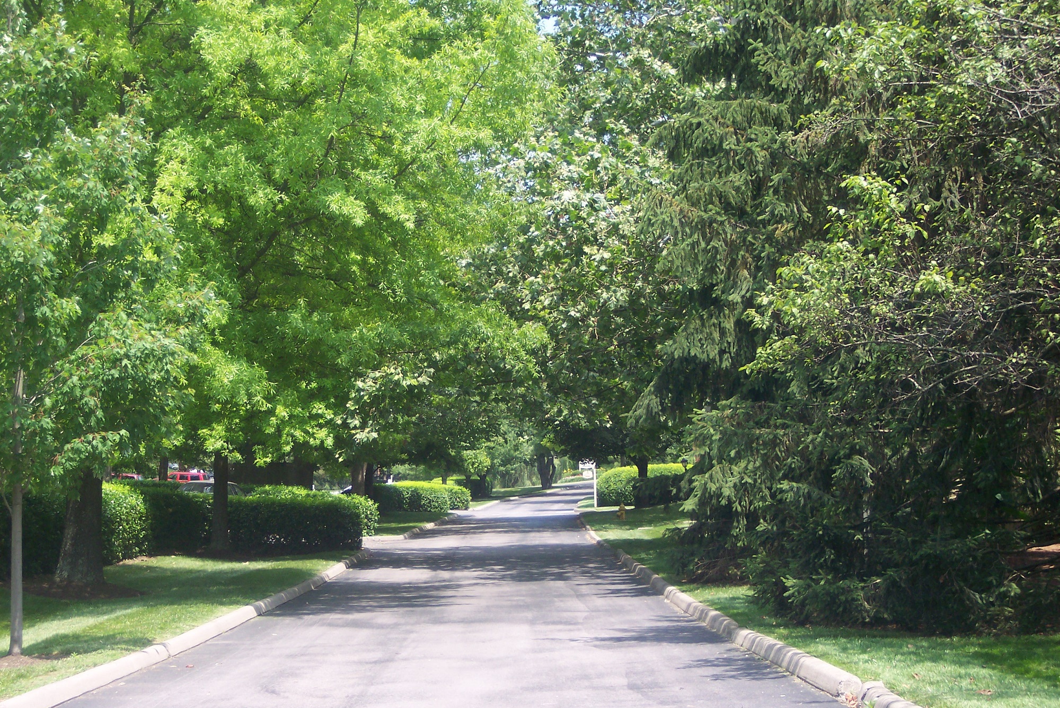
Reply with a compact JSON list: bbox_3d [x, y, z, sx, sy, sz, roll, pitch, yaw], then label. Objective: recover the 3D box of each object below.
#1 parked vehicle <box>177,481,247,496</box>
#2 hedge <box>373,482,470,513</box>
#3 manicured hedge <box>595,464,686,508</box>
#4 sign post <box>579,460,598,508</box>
[{"bbox_3d":[-12.950,5.900,79.000,4.650,1.430,1.780,0,-4,0],"label":"parked vehicle"},{"bbox_3d":[-5.690,7.300,98.500,5.100,1.500,2.400,0,-4,0],"label":"hedge"},{"bbox_3d":[6.150,6.910,101.300,5.300,2.200,2.100,0,-4,0],"label":"manicured hedge"},{"bbox_3d":[3.000,6.660,99.000,0.960,2.490,0.140,0,-4,0],"label":"sign post"}]

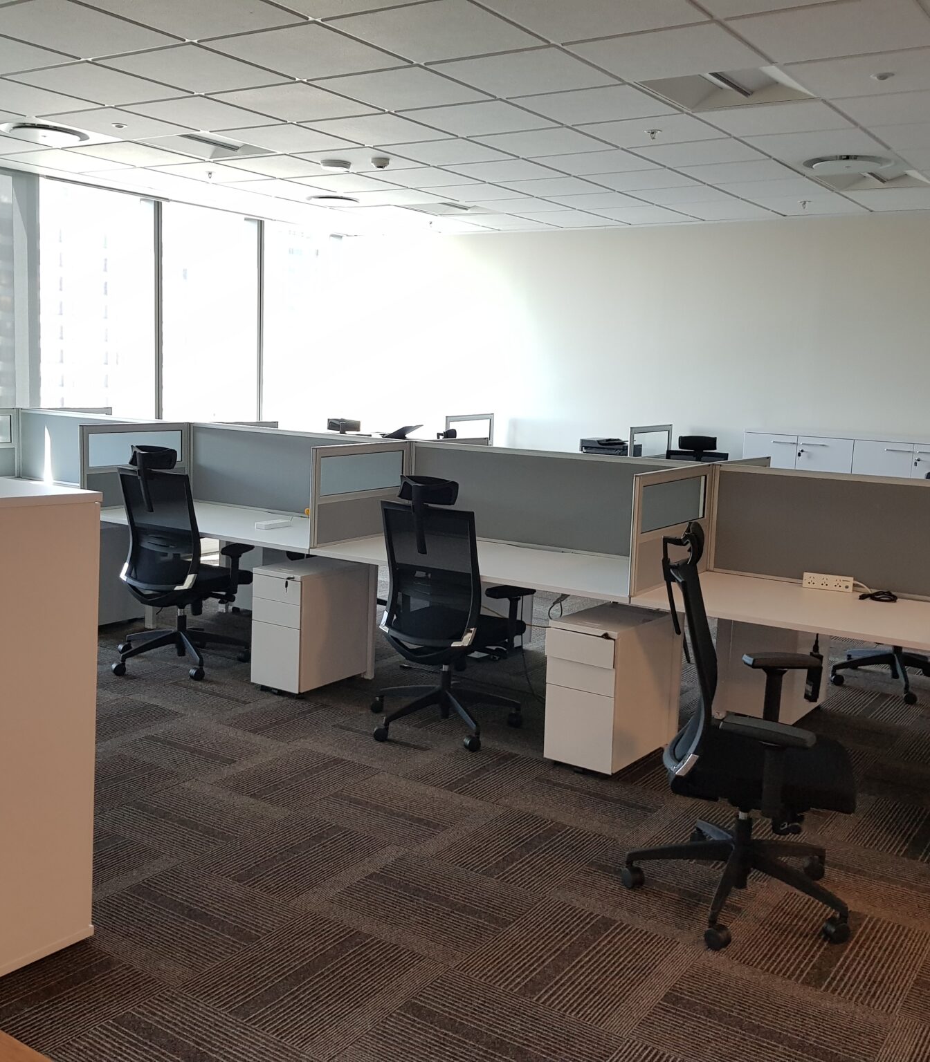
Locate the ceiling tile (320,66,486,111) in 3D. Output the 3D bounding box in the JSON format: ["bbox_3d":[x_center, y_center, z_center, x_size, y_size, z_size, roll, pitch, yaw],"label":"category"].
[{"bbox_3d":[-0.260,-1.883,4.517,0.590,0.020,0.590,8,11,33],"label":"ceiling tile"}]

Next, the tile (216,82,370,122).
[{"bbox_3d":[-0.765,-1.935,4.798,0.600,0.020,0.600,8,11,33],"label":"tile"}]

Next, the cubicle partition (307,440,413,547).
[{"bbox_3d":[-0.478,-0.185,5.038,0.035,0.465,0.733,8,10,32],"label":"cubicle partition"}]

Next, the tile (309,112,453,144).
[{"bbox_3d":[-0.427,-1.986,5.275,0.600,0.020,0.600,8,10,34],"label":"tile"}]

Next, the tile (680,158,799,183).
[{"bbox_3d":[1.562,-2.062,6.151,0.595,0.020,0.595,8,11,33],"label":"tile"}]

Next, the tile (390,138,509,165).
[{"bbox_3d":[-0.100,-2.074,5.809,0.595,0.020,0.595,8,11,33],"label":"tile"}]

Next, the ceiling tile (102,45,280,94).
[{"bbox_3d":[-1.113,-1.904,4.367,0.600,0.020,0.600,8,10,33],"label":"ceiling tile"}]

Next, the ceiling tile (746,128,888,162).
[{"bbox_3d":[1.713,-1.906,5.251,0.600,0.020,0.600,8,11,33],"label":"ceiling tile"}]

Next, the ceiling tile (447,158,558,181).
[{"bbox_3d":[0.232,-2.167,6.359,0.600,0.020,0.600,8,10,33],"label":"ceiling tile"}]

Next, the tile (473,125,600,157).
[{"bbox_3d":[0.404,-2.019,5.514,0.590,0.020,0.590,8,11,33],"label":"tile"}]

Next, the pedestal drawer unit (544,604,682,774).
[{"bbox_3d":[0.596,0.642,4.363,0.308,0.605,0.488,9,11,35],"label":"pedestal drawer unit"}]

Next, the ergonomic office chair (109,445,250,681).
[{"bbox_3d":[-1.494,0.123,5.502,0.680,1.150,0.680,9,11,40],"label":"ergonomic office chair"}]

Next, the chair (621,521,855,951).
[{"bbox_3d":[0.850,0.550,3.134,0.690,1.145,0.670,5,9,17],"label":"chair"}]

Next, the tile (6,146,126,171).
[{"bbox_3d":[-2.459,-2.303,6.606,0.590,0.020,0.590,8,11,33],"label":"tile"}]

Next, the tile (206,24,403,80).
[{"bbox_3d":[-0.595,-1.812,3.996,0.595,0.020,0.595,8,11,33],"label":"tile"}]

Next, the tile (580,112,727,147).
[{"bbox_3d":[0.900,-1.938,5.155,0.590,0.020,0.590,8,10,33],"label":"tile"}]

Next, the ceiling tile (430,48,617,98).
[{"bbox_3d":[0.236,-1.775,4.137,0.600,0.020,0.600,8,10,34],"label":"ceiling tile"}]

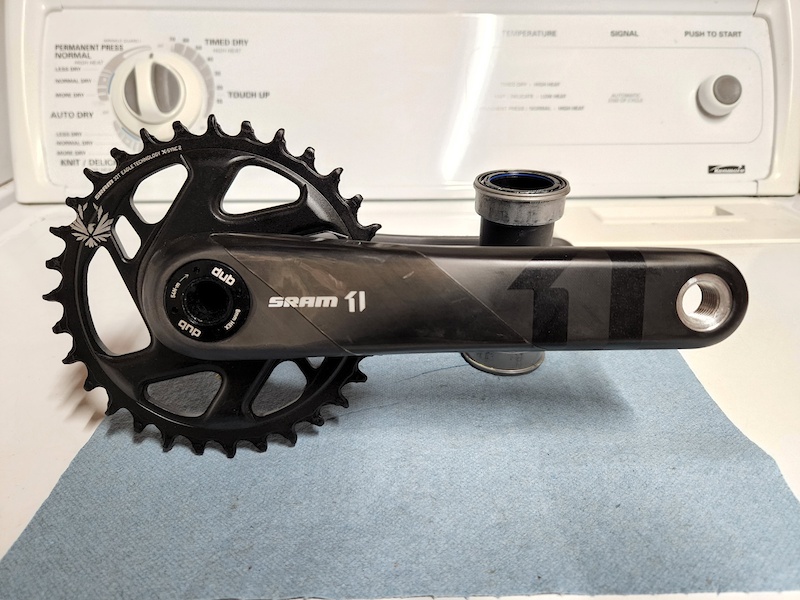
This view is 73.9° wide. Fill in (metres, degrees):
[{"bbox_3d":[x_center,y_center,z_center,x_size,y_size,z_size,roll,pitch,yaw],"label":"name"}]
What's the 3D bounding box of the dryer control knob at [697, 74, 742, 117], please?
[{"bbox_3d":[0.305,-0.195,0.502,0.039,0.039,0.019,0,3,-2],"label":"dryer control knob"}]

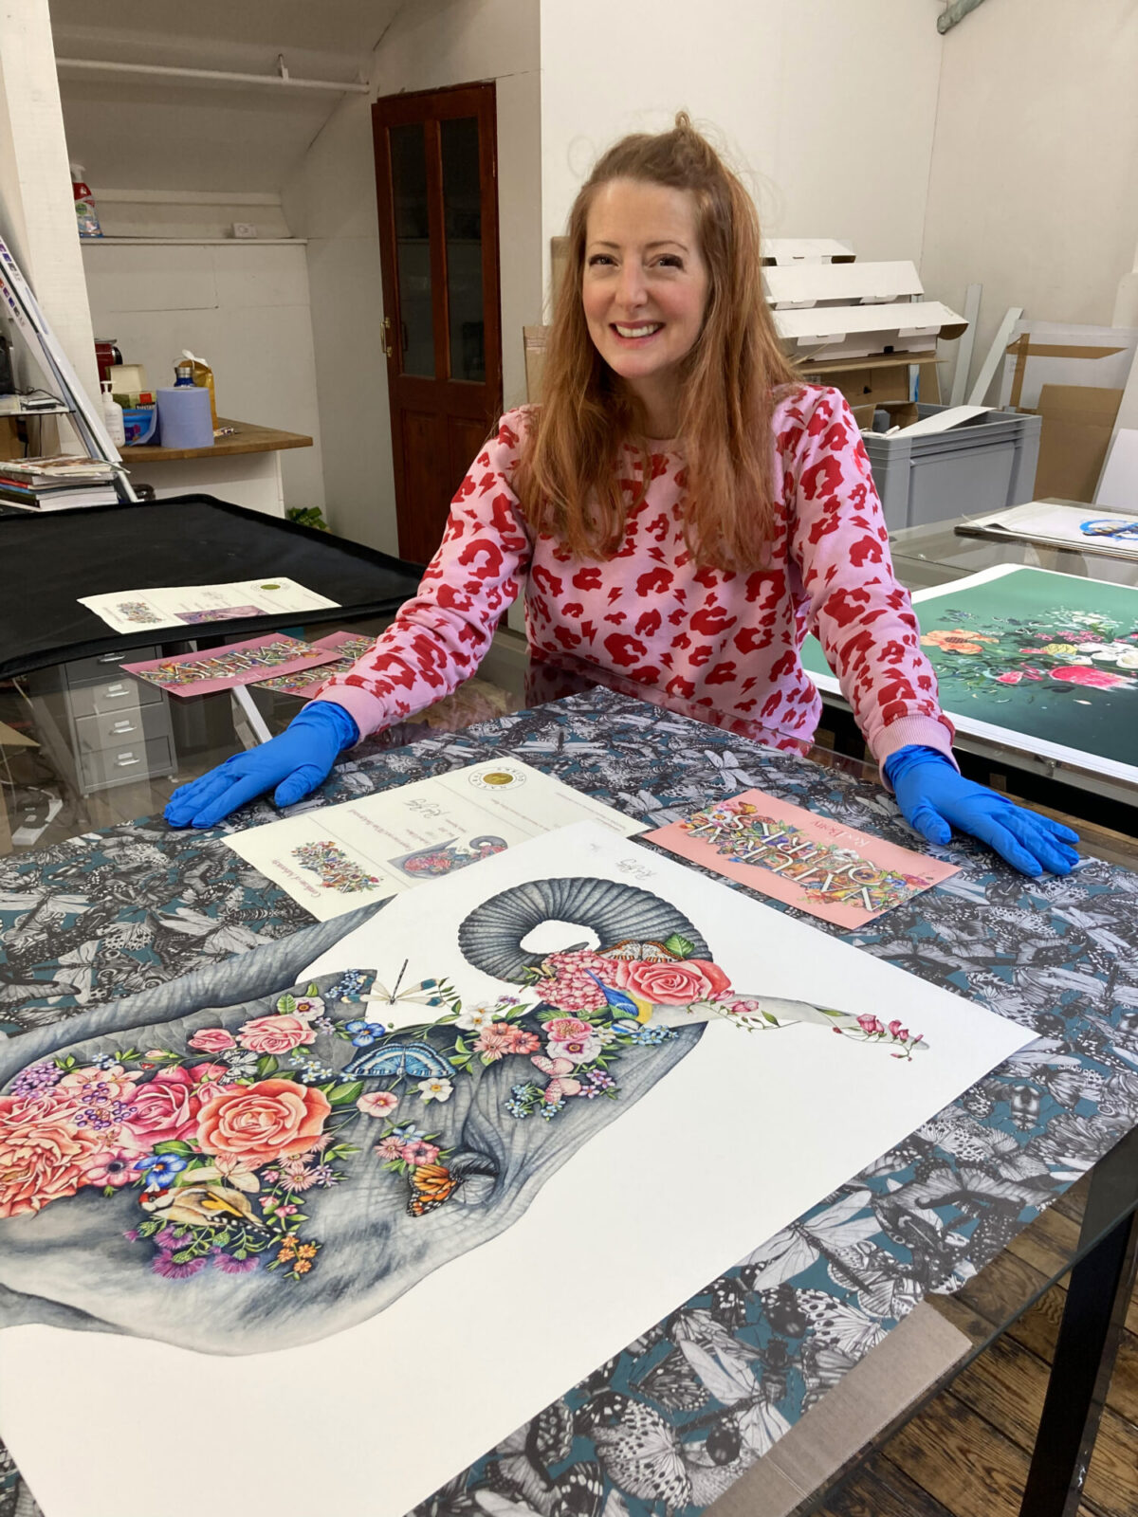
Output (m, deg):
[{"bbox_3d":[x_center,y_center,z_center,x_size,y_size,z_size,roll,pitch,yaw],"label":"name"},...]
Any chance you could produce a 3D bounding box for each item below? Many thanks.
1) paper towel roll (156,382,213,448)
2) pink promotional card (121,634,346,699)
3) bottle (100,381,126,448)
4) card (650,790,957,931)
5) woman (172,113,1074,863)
[{"bbox_3d":[-1.252,-1.114,4.011,0.165,0.174,0.165,0,22,0],"label":"paper towel roll"},{"bbox_3d":[-0.405,-0.117,1.485,0.210,0.002,0.149,-20,29,-40],"label":"pink promotional card"},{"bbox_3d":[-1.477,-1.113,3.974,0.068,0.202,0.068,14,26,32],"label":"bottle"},{"bbox_3d":[0.187,0.076,1.002,0.148,0.002,0.211,-19,28,-38],"label":"card"},{"bbox_3d":[0.120,0.116,1.415,0.750,1.540,0.620,6,23,14],"label":"woman"}]

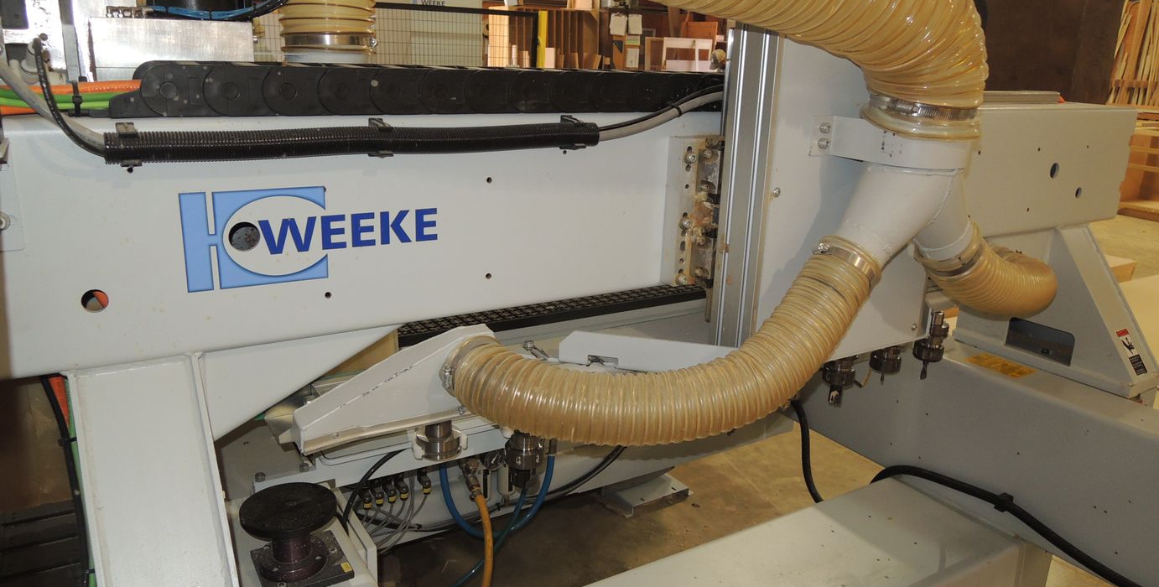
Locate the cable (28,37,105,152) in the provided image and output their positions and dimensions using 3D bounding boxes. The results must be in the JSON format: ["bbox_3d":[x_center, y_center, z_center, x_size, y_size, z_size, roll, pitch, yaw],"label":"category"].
[{"bbox_3d":[-0.544,-0.206,0.858,0.058,0.124,0.055,-8,18,-30],"label":"cable"}]

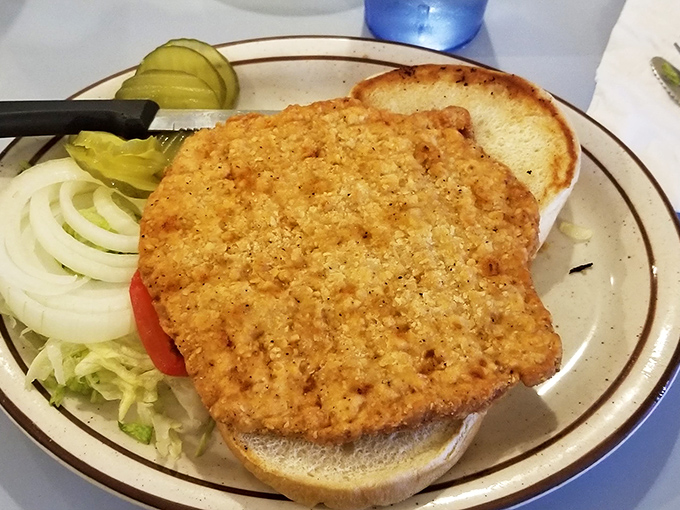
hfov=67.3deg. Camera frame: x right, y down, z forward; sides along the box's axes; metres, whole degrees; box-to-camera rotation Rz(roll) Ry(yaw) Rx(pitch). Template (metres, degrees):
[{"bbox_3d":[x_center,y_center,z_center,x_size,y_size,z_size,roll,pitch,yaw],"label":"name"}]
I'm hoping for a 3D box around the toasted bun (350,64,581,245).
[{"bbox_3d":[0.057,-0.048,0.255,0.112,0.030,0.112,0,58,0],"label":"toasted bun"}]

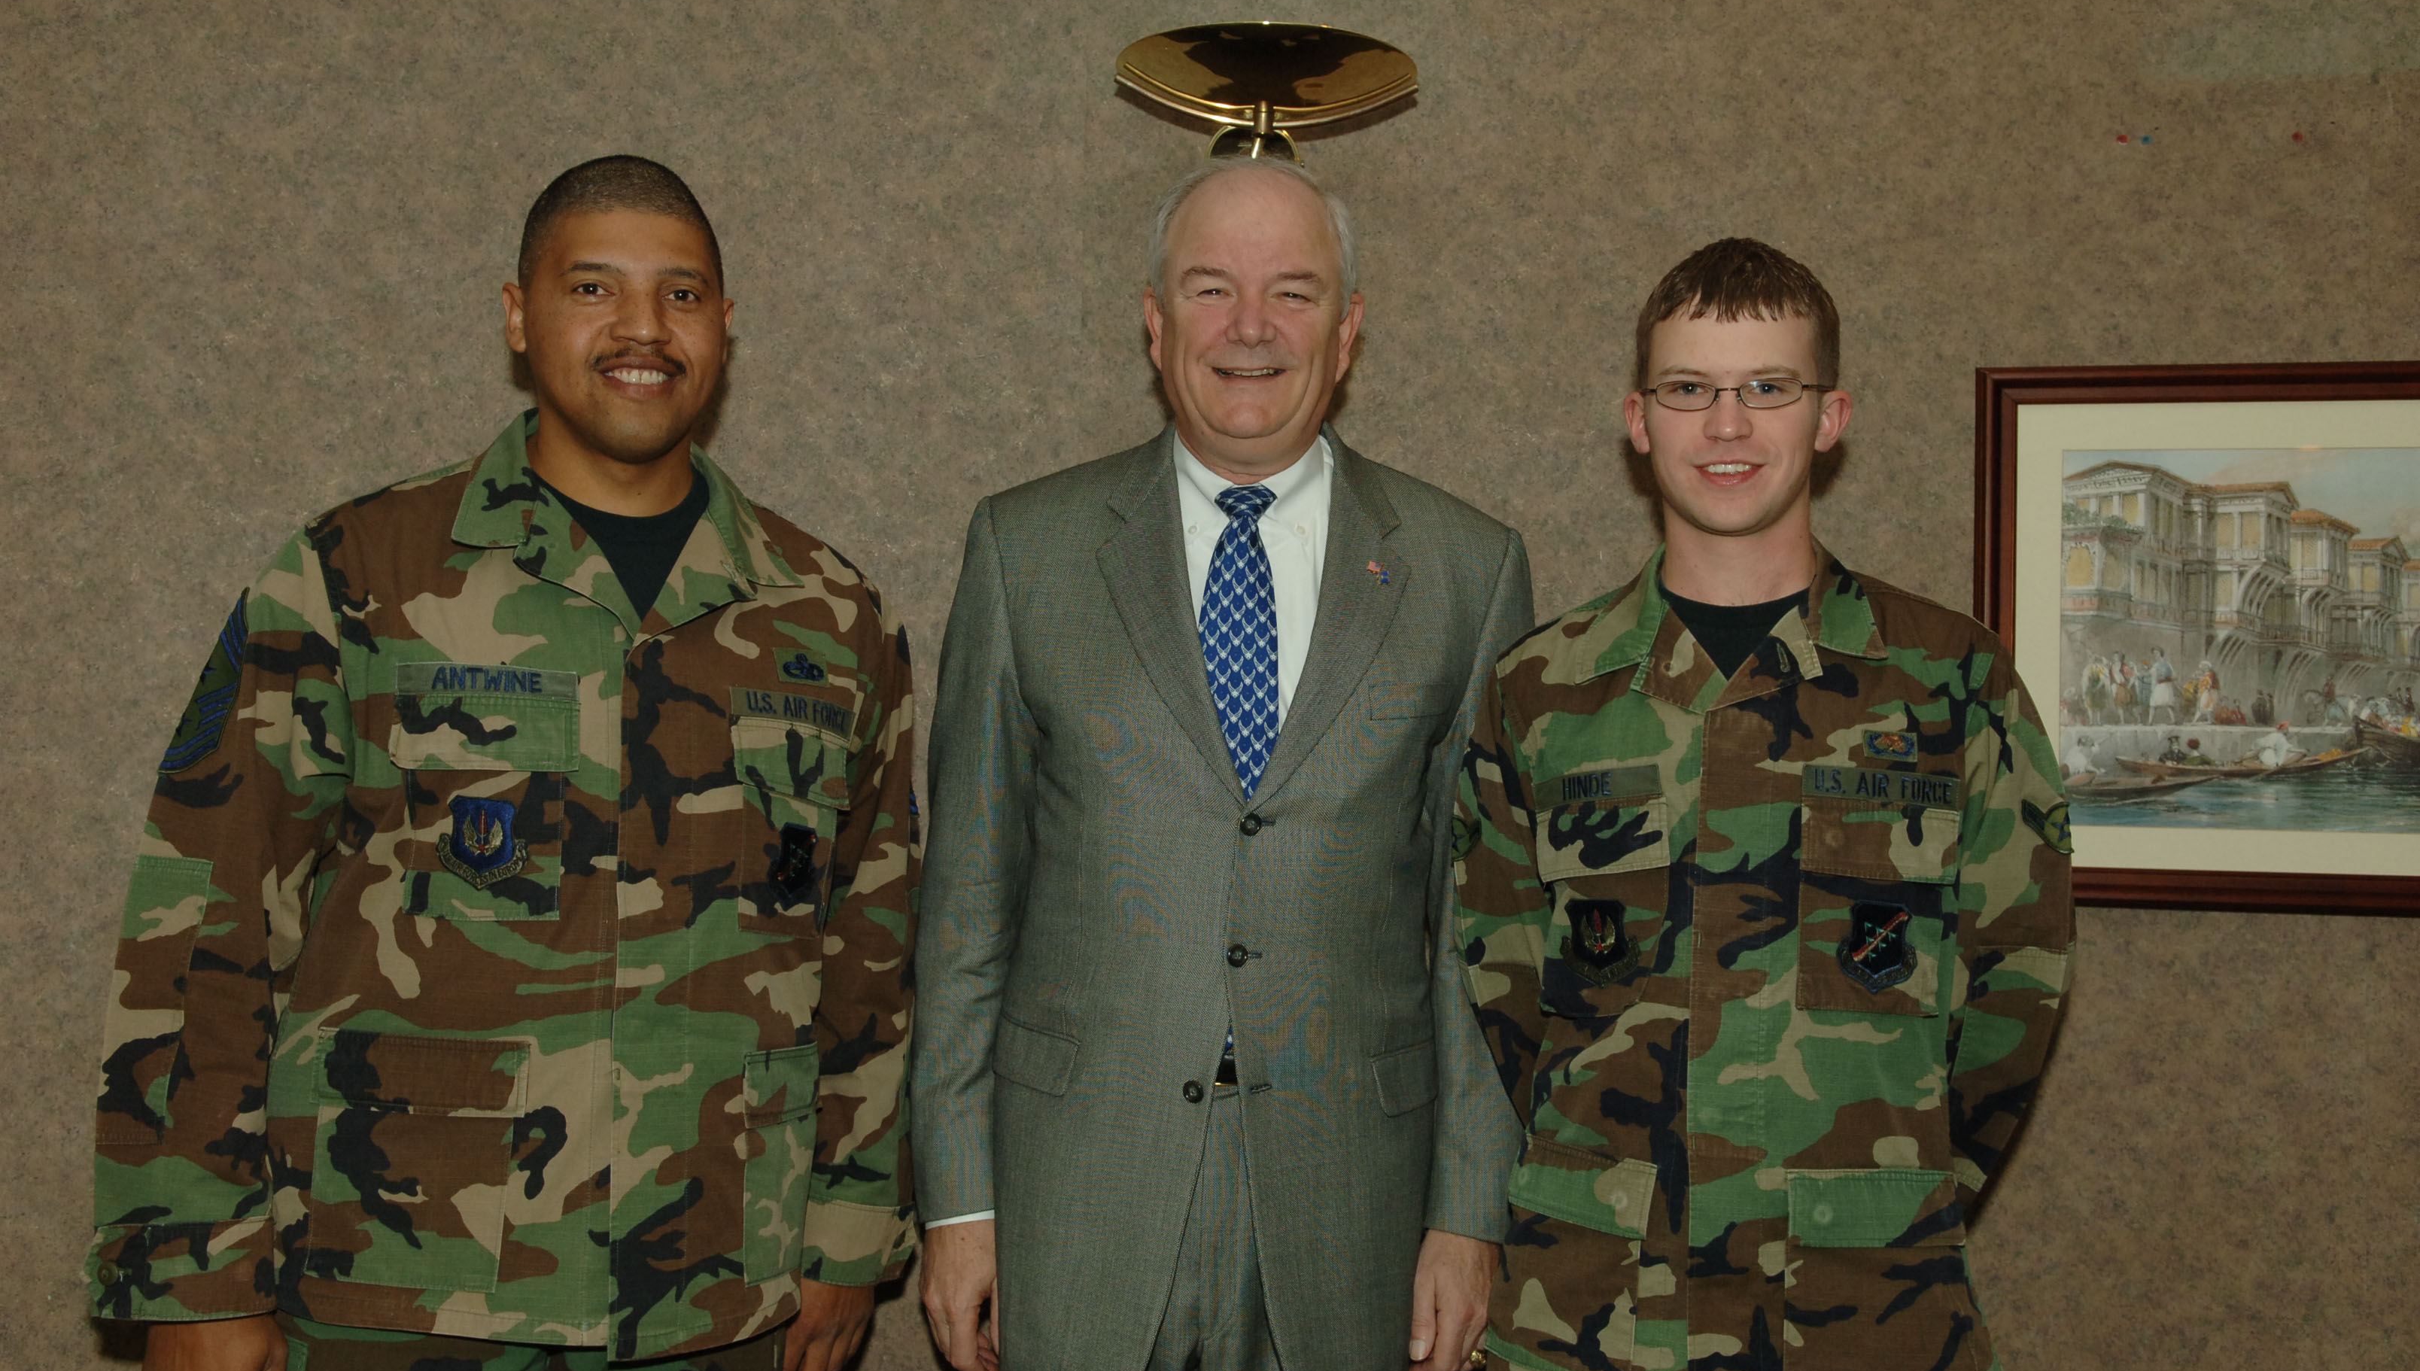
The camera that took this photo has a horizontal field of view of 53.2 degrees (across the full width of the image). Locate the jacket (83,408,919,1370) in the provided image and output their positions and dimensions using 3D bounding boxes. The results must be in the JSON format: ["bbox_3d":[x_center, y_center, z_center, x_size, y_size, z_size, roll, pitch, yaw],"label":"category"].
[{"bbox_3d":[-0.553,0.150,1.990,0.610,0.745,0.330,0,1,-35],"label":"jacket"}]

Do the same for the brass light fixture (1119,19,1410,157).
[{"bbox_3d":[0.053,-0.556,2.390,0.300,0.135,0.310,1,1,4],"label":"brass light fixture"}]

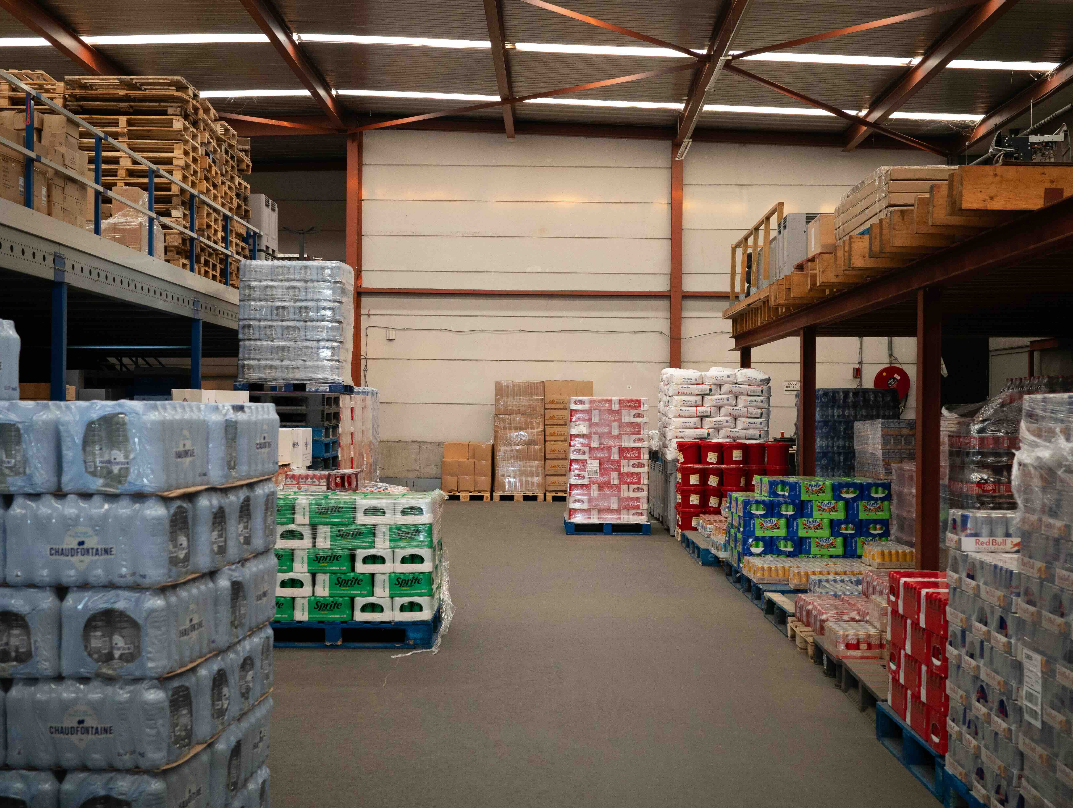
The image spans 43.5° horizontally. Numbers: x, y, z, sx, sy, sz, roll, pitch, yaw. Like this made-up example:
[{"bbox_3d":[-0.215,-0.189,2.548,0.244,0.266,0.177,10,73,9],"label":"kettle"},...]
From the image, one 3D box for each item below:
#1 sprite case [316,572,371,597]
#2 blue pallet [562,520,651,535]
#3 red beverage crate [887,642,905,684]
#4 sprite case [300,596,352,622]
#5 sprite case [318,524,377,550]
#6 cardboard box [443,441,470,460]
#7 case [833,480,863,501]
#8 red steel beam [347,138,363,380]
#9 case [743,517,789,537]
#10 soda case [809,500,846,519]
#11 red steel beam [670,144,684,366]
[{"bbox_3d":[-1.169,1.103,8.320,0.352,0.146,0.234,1,0,0],"label":"sprite case"},{"bbox_3d":[0.863,1.478,16.480,1.000,0.162,1.200,1,0,1],"label":"blue pallet"},{"bbox_3d":[1.700,1.094,5.728,0.348,0.147,0.235,0,0,-1],"label":"red beverage crate"},{"bbox_3d":[-1.289,1.240,8.254,0.348,0.147,0.232,1,0,1],"label":"sprite case"},{"bbox_3d":[-1.150,0.795,8.251,0.355,0.147,0.235,0,0,0],"label":"sprite case"},{"bbox_3d":[-1.315,0.781,22.235,0.382,0.252,0.280,0,0,0],"label":"cardboard box"},{"bbox_3d":[2.502,0.707,10.988,0.232,0.147,0.348,1,0,1],"label":"case"},{"bbox_3d":[-3.118,-1.506,22.803,0.195,6.121,0.400,1,0,1],"label":"red steel beam"},{"bbox_3d":[1.834,0.985,10.859,0.351,0.147,0.235,0,0,0],"label":"case"},{"bbox_3d":[2.333,0.857,11.020,0.350,0.146,0.234,1,0,1],"label":"soda case"},{"bbox_3d":[2.365,-1.421,22.811,0.197,6.048,0.200,0,0,0],"label":"red steel beam"}]

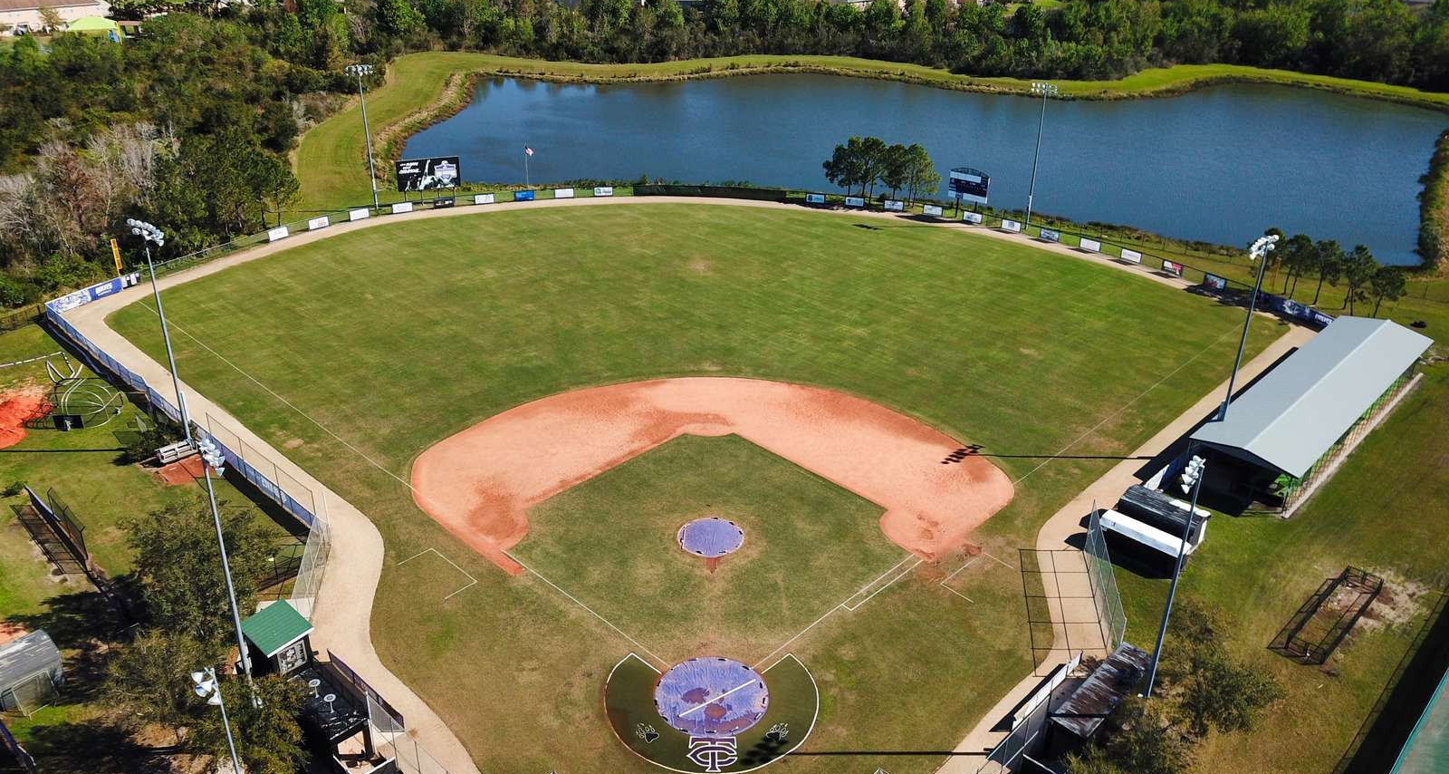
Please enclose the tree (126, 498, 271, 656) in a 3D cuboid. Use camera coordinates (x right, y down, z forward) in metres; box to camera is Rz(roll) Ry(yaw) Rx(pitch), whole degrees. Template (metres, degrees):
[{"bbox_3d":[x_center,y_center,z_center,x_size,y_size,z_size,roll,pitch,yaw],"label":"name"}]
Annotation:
[{"bbox_3d":[-36.719,12.105,75.860,9.200,8.800,9.200,0,27,-1],"label":"tree"}]

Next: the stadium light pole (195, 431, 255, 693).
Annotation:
[{"bbox_3d":[-27.750,12.380,62.130,1.200,21.400,3.200,-20,34,-36],"label":"stadium light pole"}]

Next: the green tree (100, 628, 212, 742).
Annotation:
[{"bbox_3d":[-33.030,18.515,65.185,6.800,7.100,6.800,0,27,-1],"label":"green tree"}]

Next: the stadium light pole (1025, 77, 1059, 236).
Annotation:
[{"bbox_3d":[45.030,-33.030,157.760,3.900,21.400,1.200,11,28,18],"label":"stadium light pole"}]

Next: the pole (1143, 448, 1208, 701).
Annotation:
[{"bbox_3d":[24.980,12.842,61.757,1.200,21.000,3.600,22,33,36],"label":"pole"}]

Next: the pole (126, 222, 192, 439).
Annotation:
[{"bbox_3d":[-48.313,-4.233,94.942,4.700,20.300,1.200,23,34,37],"label":"pole"}]

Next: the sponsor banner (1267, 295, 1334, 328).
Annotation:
[{"bbox_3d":[67.460,-8.584,127.481,0.200,1.800,9.200,-13,30,-26],"label":"sponsor banner"}]

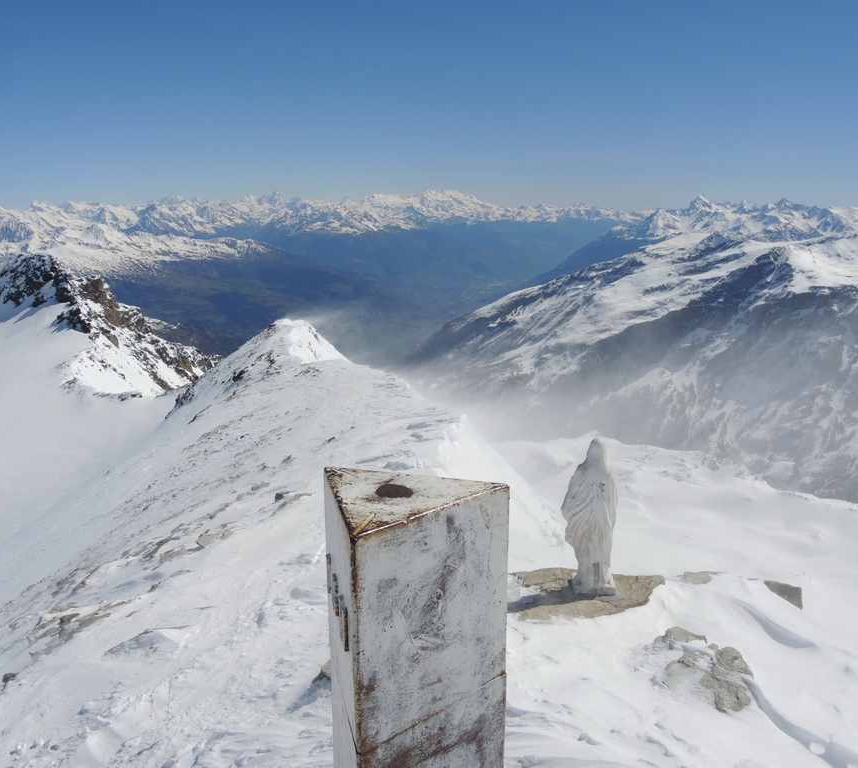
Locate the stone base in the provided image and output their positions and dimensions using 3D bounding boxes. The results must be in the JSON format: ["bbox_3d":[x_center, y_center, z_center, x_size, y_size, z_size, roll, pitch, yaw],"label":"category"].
[{"bbox_3d":[0.890,1.212,4.652,0.970,0.120,0.600,-1,12,-5],"label":"stone base"}]

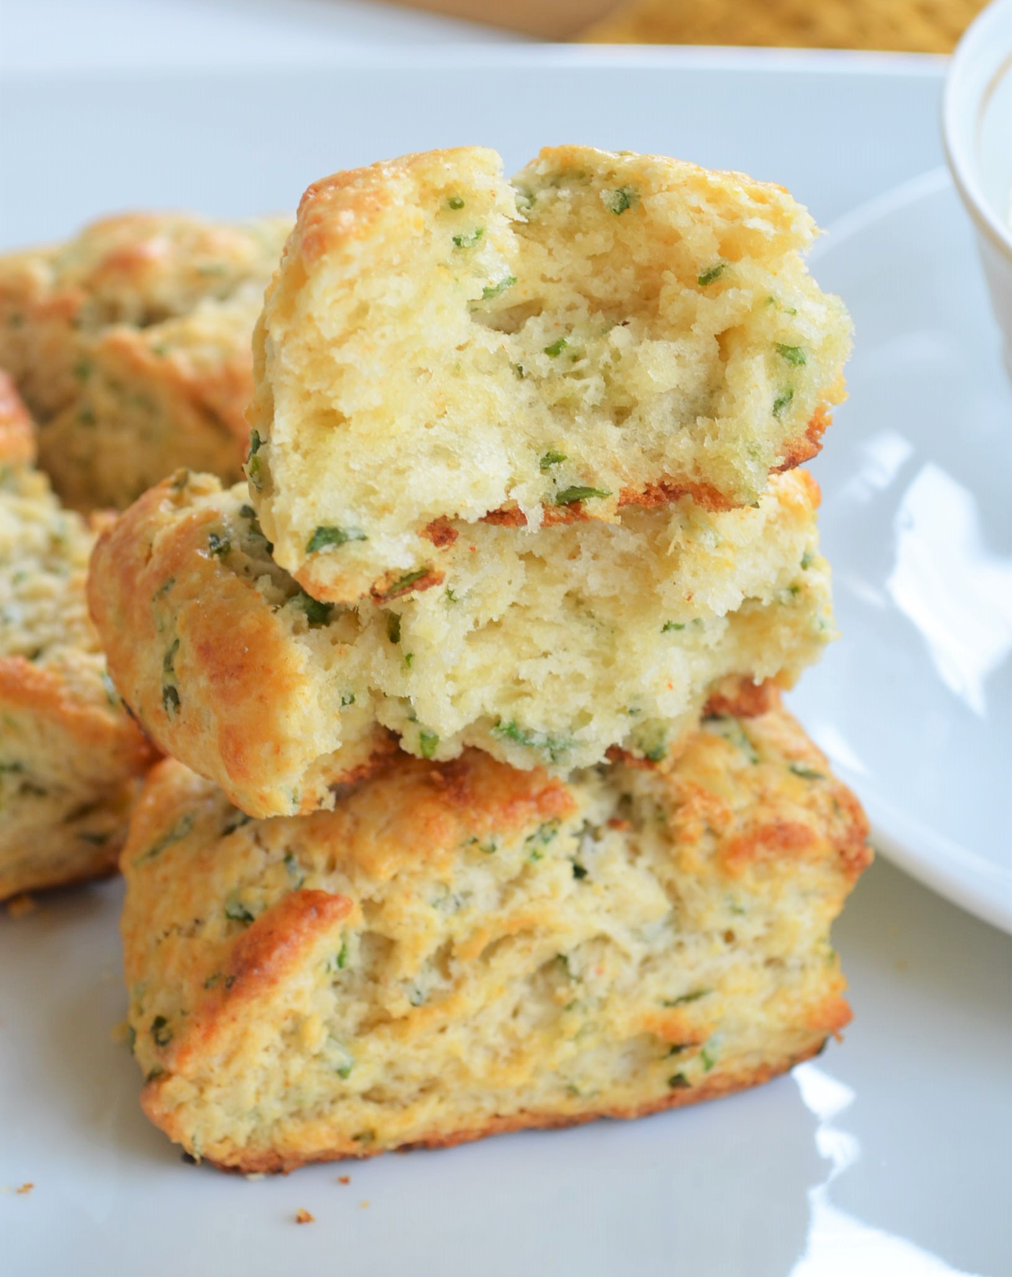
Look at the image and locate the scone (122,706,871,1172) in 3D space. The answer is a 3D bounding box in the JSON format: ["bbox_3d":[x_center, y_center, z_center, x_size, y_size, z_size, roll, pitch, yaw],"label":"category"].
[{"bbox_3d":[-0.002,0.028,0.424,0.077,0.040,0.050,-9,34,-13],"label":"scone"}]

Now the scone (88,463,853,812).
[{"bbox_3d":[-0.005,-0.002,0.403,0.078,0.034,0.036,-11,34,-16],"label":"scone"}]

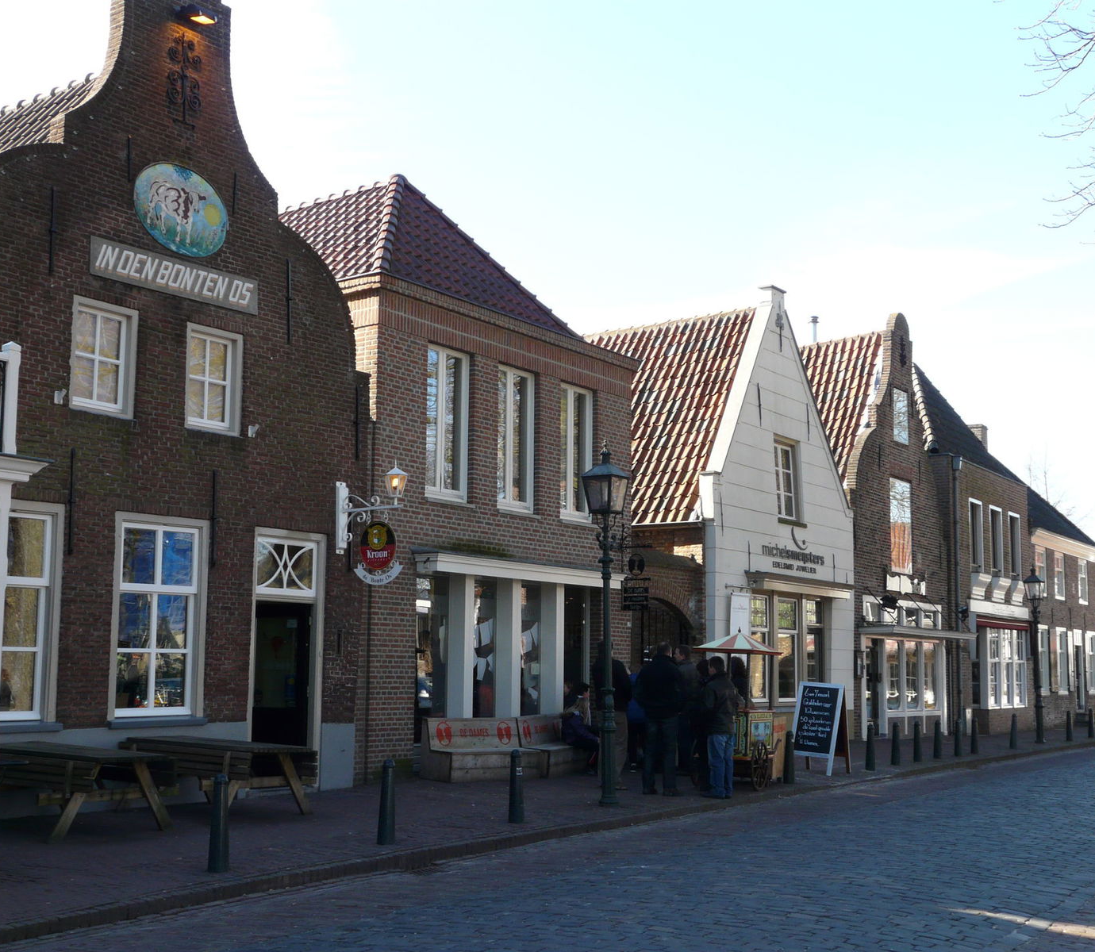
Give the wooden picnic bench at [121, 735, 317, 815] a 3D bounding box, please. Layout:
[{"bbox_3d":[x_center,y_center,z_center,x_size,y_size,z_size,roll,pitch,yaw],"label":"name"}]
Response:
[{"bbox_3d":[-3.330,2.986,15.253,1.820,0.700,1.580,-4,-9,33],"label":"wooden picnic bench"}]

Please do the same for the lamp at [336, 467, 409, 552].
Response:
[{"bbox_3d":[-2.106,0.386,18.493,0.970,1.050,0.280,-4,-9,33],"label":"lamp"}]

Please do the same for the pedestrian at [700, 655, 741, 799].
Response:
[{"bbox_3d":[2.099,3.050,18.827,0.470,1.710,0.310,6,-9,-35],"label":"pedestrian"}]

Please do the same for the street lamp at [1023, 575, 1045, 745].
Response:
[{"bbox_3d":[11.851,4.345,37.455,0.400,4.153,0.400,-4,-9,35],"label":"street lamp"}]

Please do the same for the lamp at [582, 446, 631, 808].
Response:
[{"bbox_3d":[0.700,1.687,17.882,0.420,4.169,0.420,-4,-9,35],"label":"lamp"}]

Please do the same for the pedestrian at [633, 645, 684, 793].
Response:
[{"bbox_3d":[1.414,3.009,19.178,0.580,1.850,0.380,-2,-8,20],"label":"pedestrian"}]

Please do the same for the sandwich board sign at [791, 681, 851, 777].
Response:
[{"bbox_3d":[4.120,3.846,23.429,0.710,1.340,0.600,-6,-10,40],"label":"sandwich board sign"}]

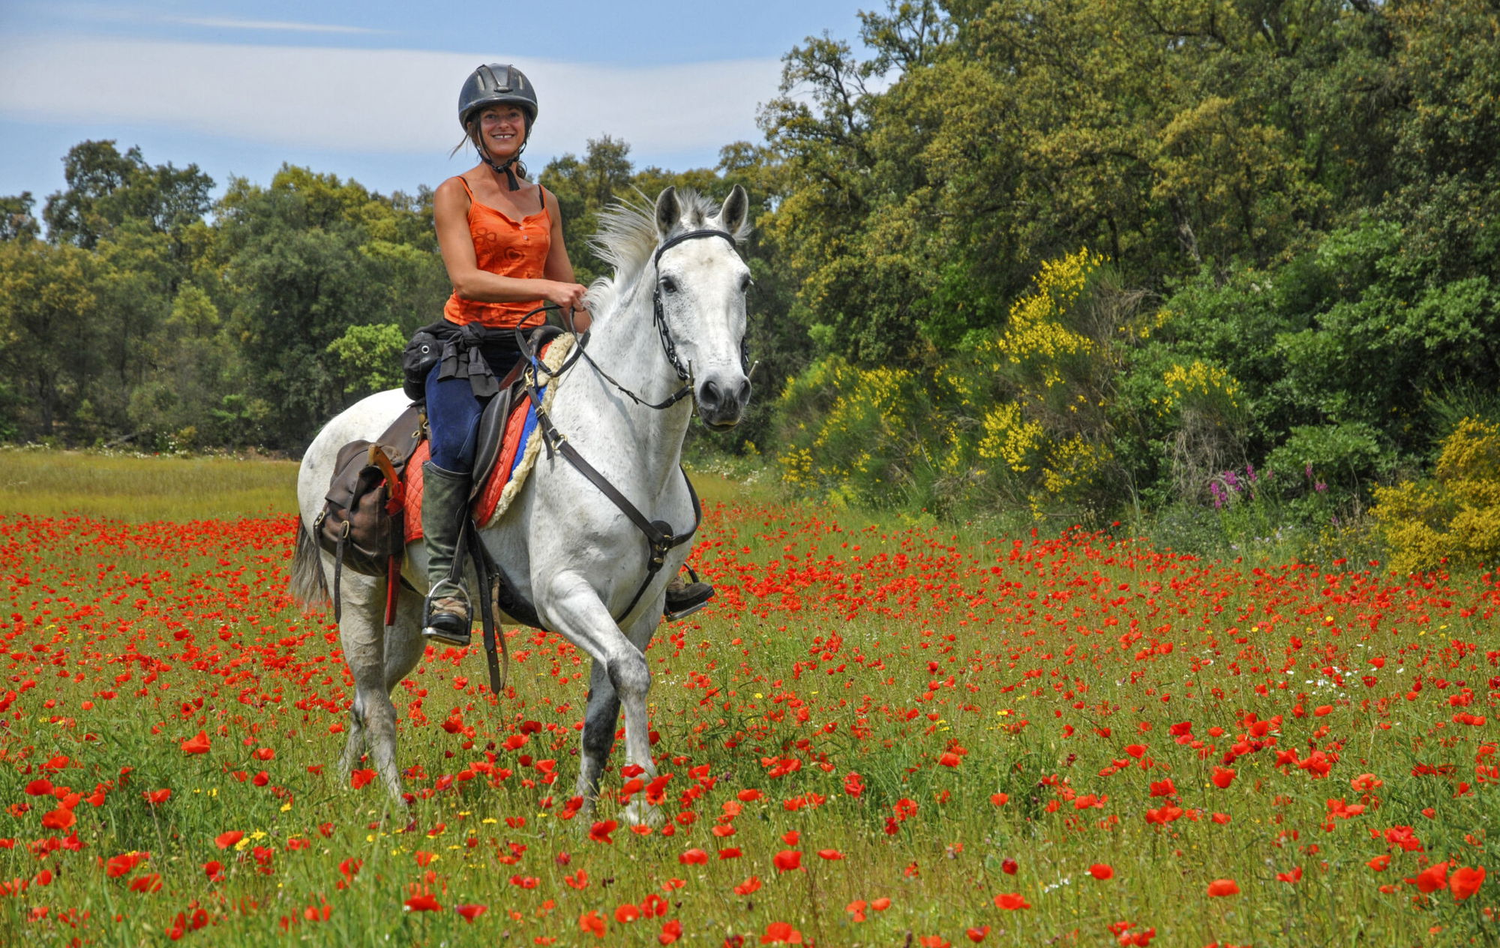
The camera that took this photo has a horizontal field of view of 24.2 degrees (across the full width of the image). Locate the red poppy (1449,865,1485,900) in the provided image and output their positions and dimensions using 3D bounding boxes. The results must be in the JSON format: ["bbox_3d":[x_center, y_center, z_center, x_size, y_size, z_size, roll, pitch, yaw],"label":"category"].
[{"bbox_3d":[1.241,0.709,6.050,0.063,0.058,0.061,0,1,0],"label":"red poppy"}]

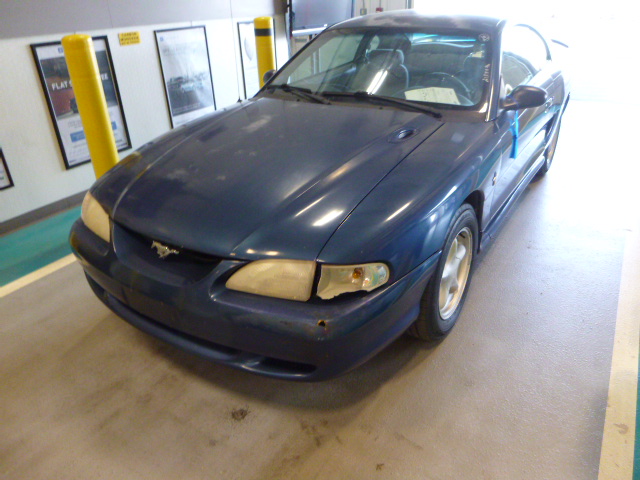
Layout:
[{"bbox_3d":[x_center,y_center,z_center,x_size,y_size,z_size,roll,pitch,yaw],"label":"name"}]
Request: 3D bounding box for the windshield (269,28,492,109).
[{"bbox_3d":[0.346,-1.065,2.793,1.460,0.150,0.760,16,62,30],"label":"windshield"}]

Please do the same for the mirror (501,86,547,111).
[{"bbox_3d":[1.038,-0.726,2.368,0.230,0.135,0.150,16,33,30],"label":"mirror"}]

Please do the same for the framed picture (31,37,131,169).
[{"bbox_3d":[-1.804,-1.058,3.572,0.025,0.887,0.600,16,32,29],"label":"framed picture"}]

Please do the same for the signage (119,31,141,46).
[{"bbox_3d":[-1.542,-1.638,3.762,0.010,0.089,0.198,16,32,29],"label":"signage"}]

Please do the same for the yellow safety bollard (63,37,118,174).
[{"bbox_3d":[-1.586,-0.768,3.322,0.180,1.260,0.180,16,32,29],"label":"yellow safety bollard"}]

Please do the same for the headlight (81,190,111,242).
[{"bbox_3d":[-0.976,-0.098,2.023,0.330,0.185,0.150,23,37,38],"label":"headlight"}]

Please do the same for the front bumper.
[{"bbox_3d":[-0.470,0.126,2.005,1.780,0.480,0.590,16,33,30],"label":"front bumper"}]

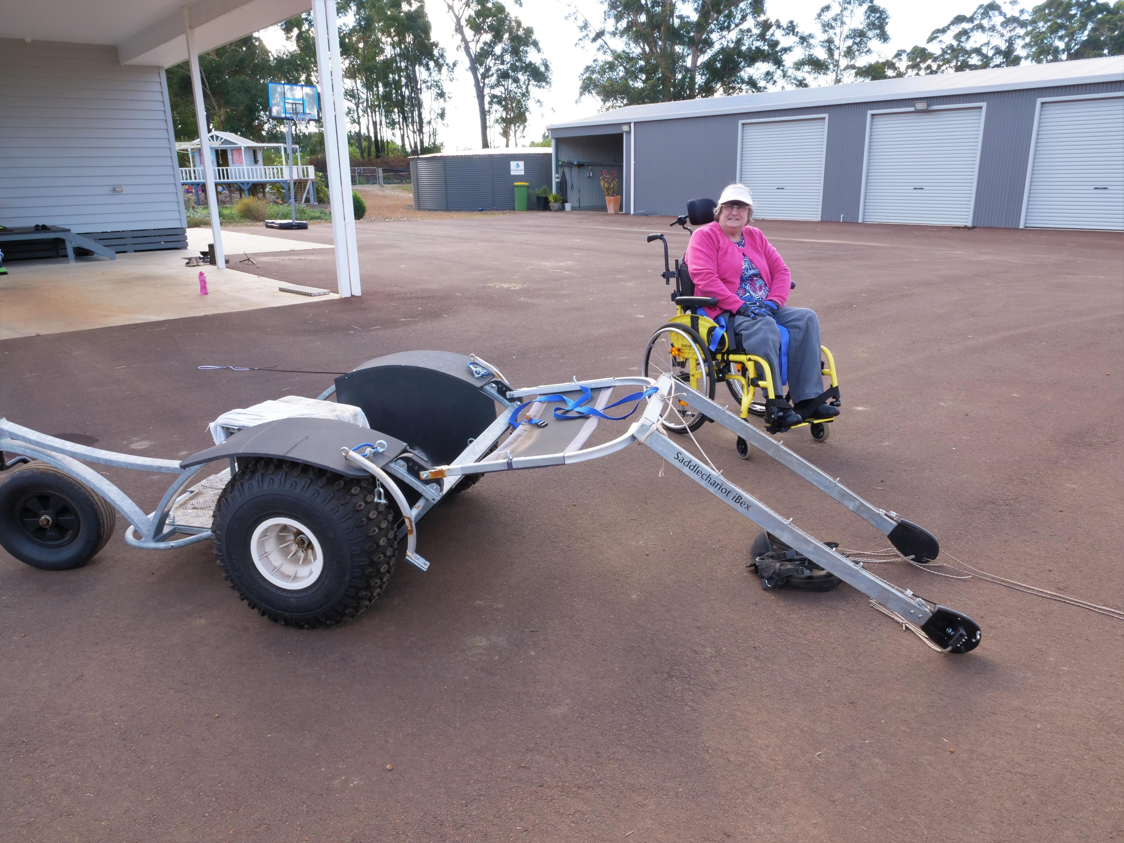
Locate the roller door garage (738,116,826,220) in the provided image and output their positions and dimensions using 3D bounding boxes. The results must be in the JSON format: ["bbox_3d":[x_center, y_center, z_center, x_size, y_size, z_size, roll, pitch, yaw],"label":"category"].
[{"bbox_3d":[7.048,-8.149,25.196,0.180,3.116,3.288,-15,22,-39],"label":"roller door garage"}]

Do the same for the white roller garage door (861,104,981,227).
[{"bbox_3d":[10.036,-7.148,21.906,0.180,3.132,3.284,-15,22,-39],"label":"white roller garage door"}]

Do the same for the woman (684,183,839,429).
[{"bbox_3d":[1.051,-0.615,3.986,0.560,1.160,0.870,-10,19,-27],"label":"woman"}]

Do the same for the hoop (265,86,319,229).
[{"bbox_3d":[-7.472,-7.272,21.599,1.320,3.620,1.850,-14,22,-38],"label":"hoop"}]

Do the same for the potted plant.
[{"bbox_3d":[1.962,-9.116,30.951,0.760,1.666,0.720,1,17,3],"label":"potted plant"}]

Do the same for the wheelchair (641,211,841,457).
[{"bbox_3d":[0.944,-0.539,4.151,0.650,1.200,1.120,-10,19,-27],"label":"wheelchair"}]

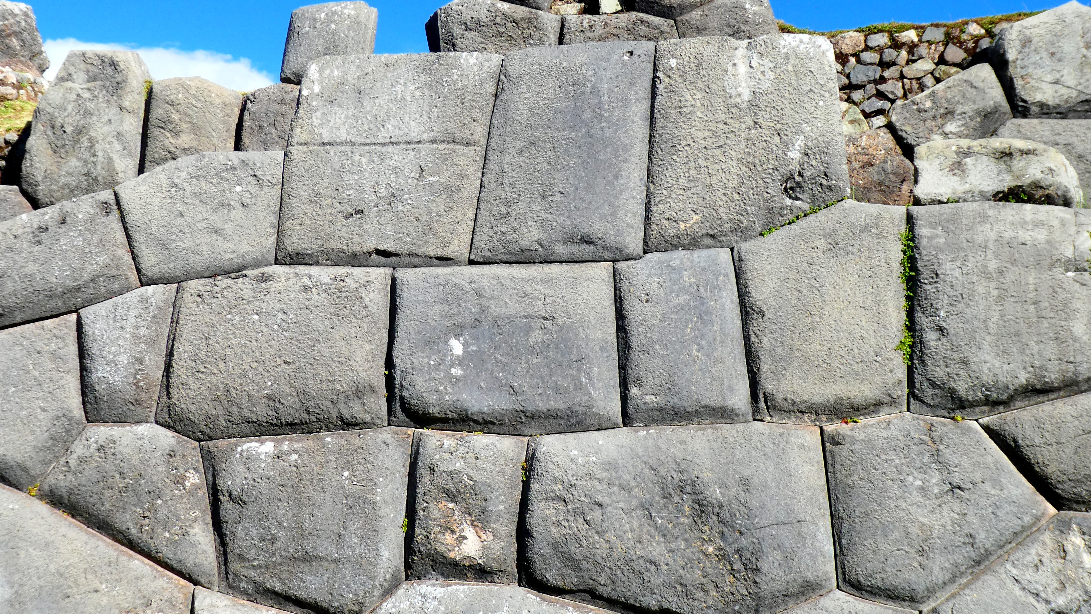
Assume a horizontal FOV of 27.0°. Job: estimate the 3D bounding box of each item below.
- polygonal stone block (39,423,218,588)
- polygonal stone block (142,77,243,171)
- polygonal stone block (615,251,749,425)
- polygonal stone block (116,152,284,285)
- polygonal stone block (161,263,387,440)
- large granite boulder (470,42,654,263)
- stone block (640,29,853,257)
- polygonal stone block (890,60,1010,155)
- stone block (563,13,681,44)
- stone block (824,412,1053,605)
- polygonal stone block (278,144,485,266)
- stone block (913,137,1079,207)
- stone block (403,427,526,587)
[{"bbox_3d":[-2.342,1.226,13.316,1.045,0.949,0.750,-1,-14,6],"label":"polygonal stone block"},{"bbox_3d":[-2.131,-1.083,14.137,0.611,0.566,0.550,-1,-9,5],"label":"polygonal stone block"},{"bbox_3d":[0.767,0.213,12.752,0.746,0.990,0.700,0,-9,3],"label":"polygonal stone block"},{"bbox_3d":[-2.022,-0.474,13.787,0.989,0.785,0.700,-1,-9,5],"label":"polygonal stone block"},{"bbox_3d":[-1.519,0.381,13.517,1.368,1.035,0.900,-1,-14,6],"label":"polygonal stone block"},{"bbox_3d":[0.145,-0.784,13.655,1.076,1.352,0.950,-1,-14,6],"label":"large granite boulder"},{"bbox_3d":[1.210,-0.833,13.552,1.169,1.308,0.950,-1,-14,6],"label":"stone block"},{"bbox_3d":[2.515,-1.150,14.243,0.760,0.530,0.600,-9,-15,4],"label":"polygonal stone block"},{"bbox_3d":[0.438,-1.555,13.224,0.677,0.215,0.500,0,-9,3],"label":"stone block"},{"bbox_3d":[2.118,1.132,12.484,1.211,1.031,0.800,0,-9,3],"label":"stone block"},{"bbox_3d":[-0.913,-0.494,13.645,1.223,0.740,0.850,-1,-14,6],"label":"polygonal stone block"},{"bbox_3d":[2.522,-0.716,12.881,0.916,0.404,0.550,0,-9,3],"label":"stone block"},{"bbox_3d":[-0.416,1.199,13.063,0.670,0.863,0.650,-1,-14,6],"label":"stone block"}]

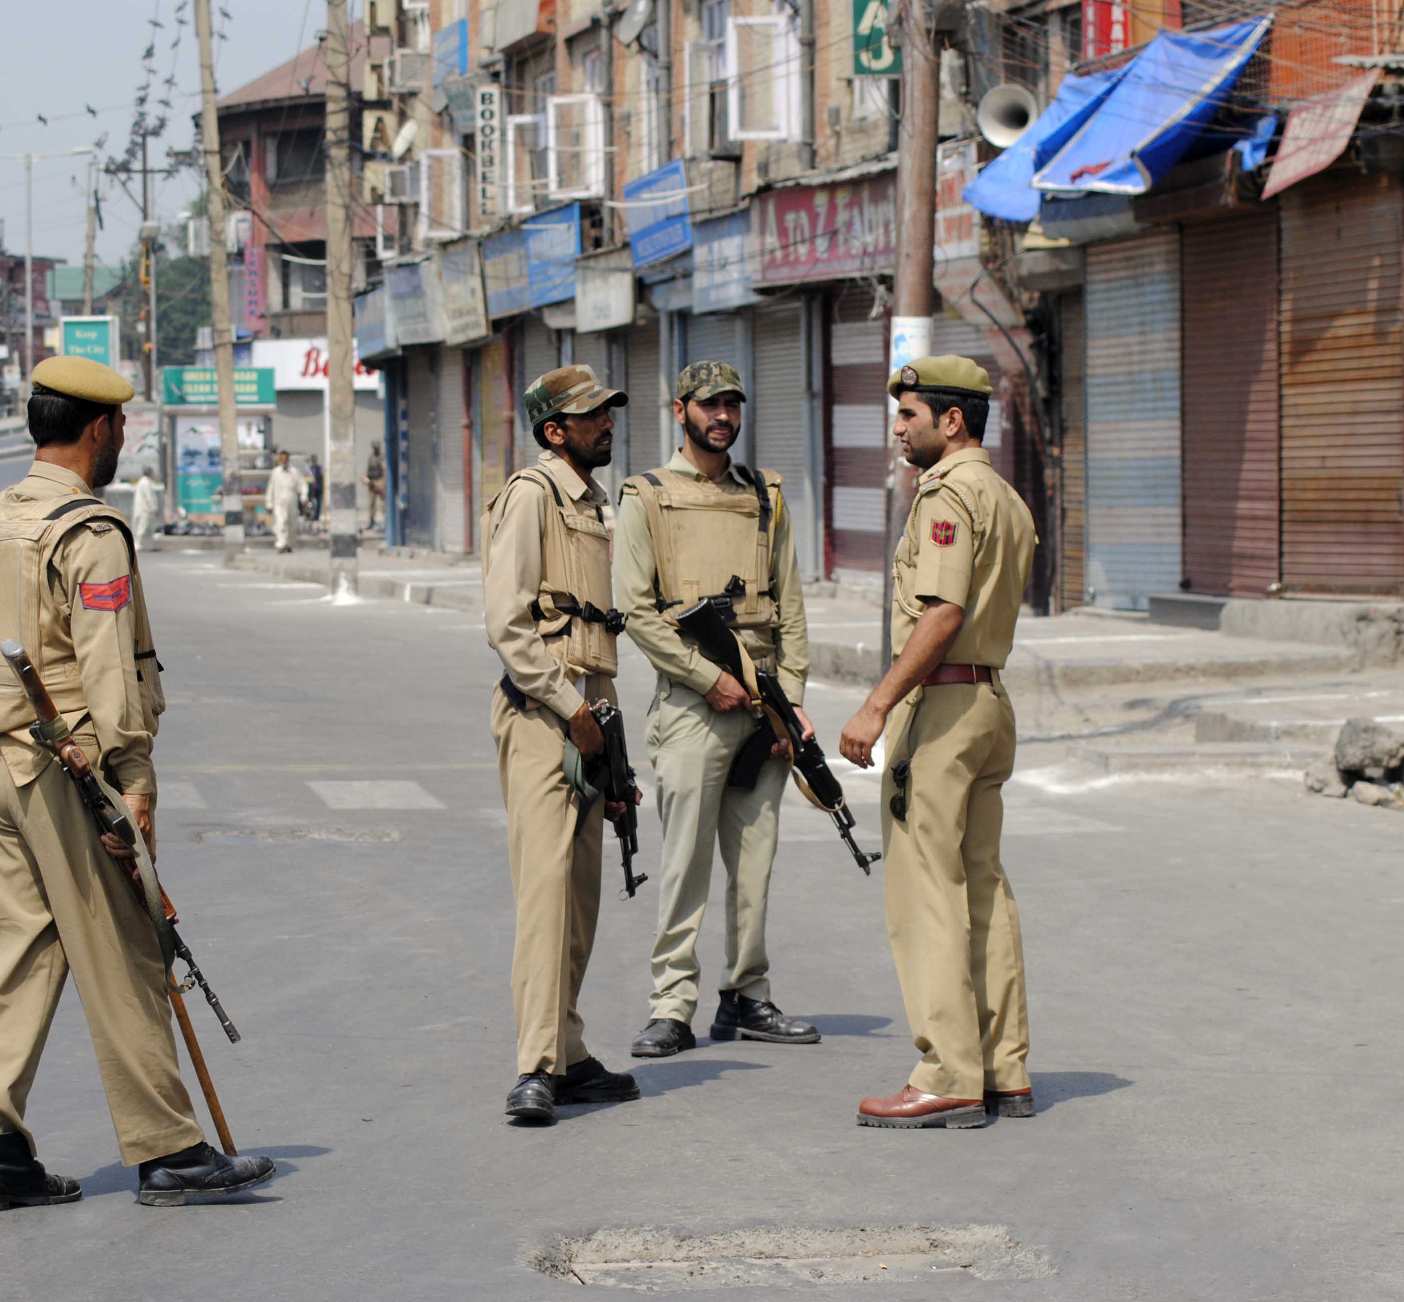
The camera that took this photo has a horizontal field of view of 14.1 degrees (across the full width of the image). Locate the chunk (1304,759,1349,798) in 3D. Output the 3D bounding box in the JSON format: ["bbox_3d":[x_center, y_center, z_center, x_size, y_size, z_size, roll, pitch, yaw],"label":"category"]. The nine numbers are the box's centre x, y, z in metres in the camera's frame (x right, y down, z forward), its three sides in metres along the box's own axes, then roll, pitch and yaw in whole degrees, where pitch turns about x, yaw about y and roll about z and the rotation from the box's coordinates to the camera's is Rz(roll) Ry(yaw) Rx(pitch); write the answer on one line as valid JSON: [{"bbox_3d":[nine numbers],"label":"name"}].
[{"bbox_3d":[2.851,0.568,25.898,0.210,0.180,0.200,0,2,11],"label":"chunk"}]

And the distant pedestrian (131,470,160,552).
[{"bbox_3d":[-10.576,-2.665,108.000,0.520,1.600,0.480,0,2,0],"label":"distant pedestrian"}]

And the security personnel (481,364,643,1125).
[{"bbox_3d":[-0.339,0.201,13.250,0.400,1.750,0.470,1,2,29],"label":"security personnel"}]

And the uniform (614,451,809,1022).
[{"bbox_3d":[0.026,0.221,14.785,0.520,1.490,0.360,-1,2,-18],"label":"uniform"}]

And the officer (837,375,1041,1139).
[{"bbox_3d":[0.553,0.210,13.300,0.440,1.790,0.500,1,2,22],"label":"officer"}]

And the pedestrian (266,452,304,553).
[{"bbox_3d":[-6.988,-2.497,95.500,0.600,1.700,0.420,0,2,6],"label":"pedestrian"}]

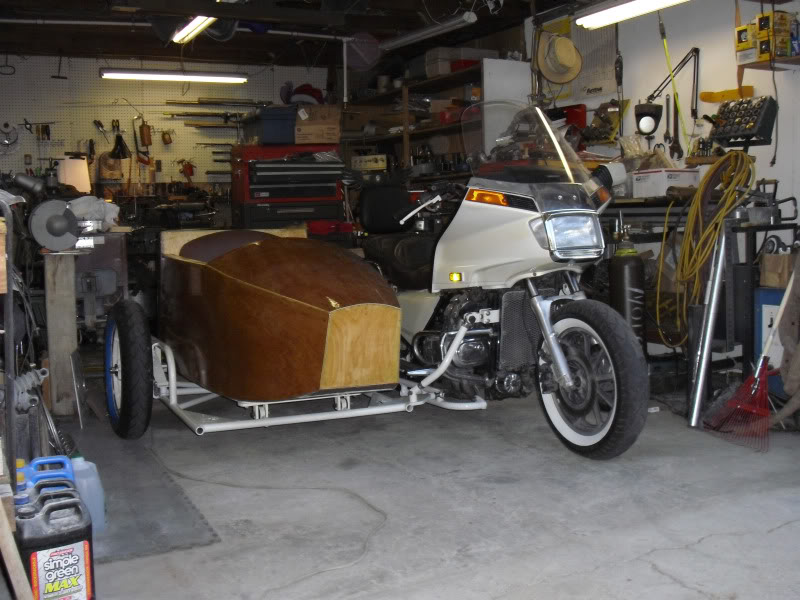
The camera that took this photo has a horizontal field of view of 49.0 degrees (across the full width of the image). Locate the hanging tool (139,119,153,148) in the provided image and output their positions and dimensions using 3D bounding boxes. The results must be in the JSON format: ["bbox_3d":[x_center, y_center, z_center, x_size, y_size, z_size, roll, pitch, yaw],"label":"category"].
[{"bbox_3d":[-2.174,-1.431,7.502,0.115,0.230,0.070,-4,6,-28],"label":"hanging tool"}]

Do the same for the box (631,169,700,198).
[{"bbox_3d":[1.505,-0.618,4.743,0.240,0.145,0.460,-5,7,-34],"label":"box"}]

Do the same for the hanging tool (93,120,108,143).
[{"bbox_3d":[-2.506,-1.410,7.347,0.130,0.180,0.035,-4,6,-28],"label":"hanging tool"}]

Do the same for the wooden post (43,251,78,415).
[{"bbox_3d":[-1.888,0.197,4.883,0.135,0.885,0.130,-4,6,-28],"label":"wooden post"}]

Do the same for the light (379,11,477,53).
[{"bbox_3d":[0.136,-1.680,5.441,0.110,0.080,1.250,-4,6,-26],"label":"light"}]

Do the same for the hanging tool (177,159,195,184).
[{"bbox_3d":[-1.880,-1.126,7.697,0.150,0.210,0.060,-4,6,-28],"label":"hanging tool"}]

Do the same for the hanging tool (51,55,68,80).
[{"bbox_3d":[-2.720,-1.857,7.016,0.135,0.205,0.030,-4,6,-28],"label":"hanging tool"}]

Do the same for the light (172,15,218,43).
[{"bbox_3d":[-1.110,-1.588,4.964,0.120,0.090,1.200,-4,6,-26],"label":"light"}]

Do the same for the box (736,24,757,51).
[{"bbox_3d":[1.778,-1.337,4.500,0.110,0.120,0.100,-4,6,-26],"label":"box"}]

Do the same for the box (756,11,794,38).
[{"bbox_3d":[1.837,-1.355,4.320,0.115,0.120,0.100,-4,6,-26],"label":"box"}]

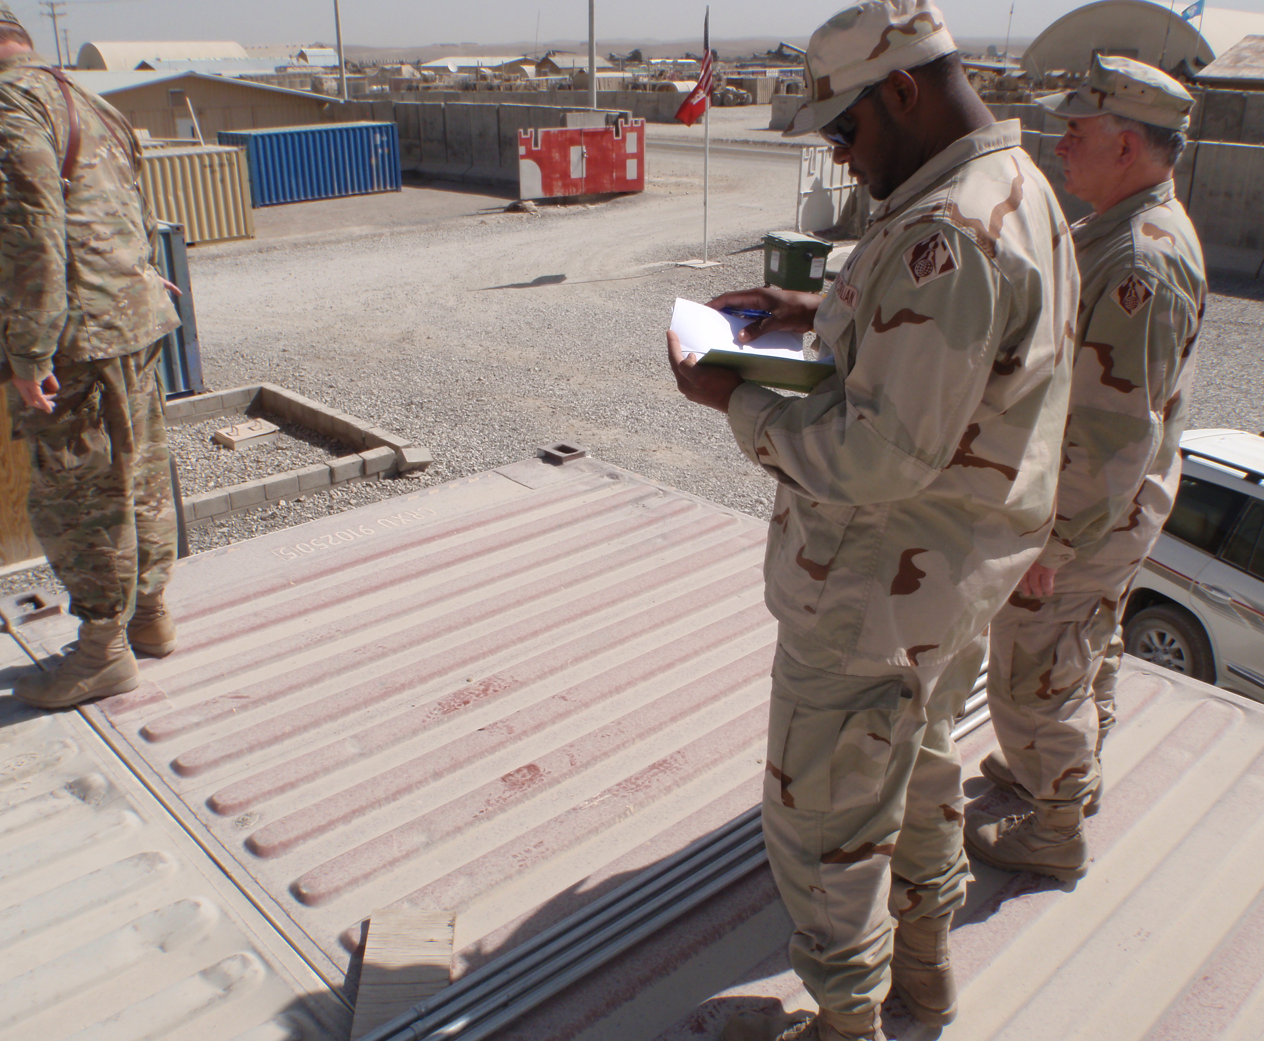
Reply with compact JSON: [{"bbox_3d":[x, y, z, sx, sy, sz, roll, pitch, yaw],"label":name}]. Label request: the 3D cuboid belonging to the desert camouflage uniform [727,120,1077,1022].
[{"bbox_3d":[0.410,0.153,1.840,0.520,1.500,0.560,10,24,22],"label":"desert camouflage uniform"}]

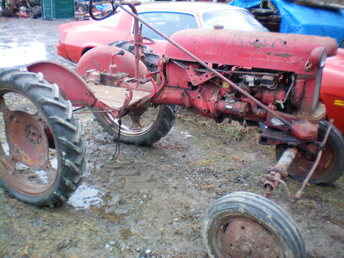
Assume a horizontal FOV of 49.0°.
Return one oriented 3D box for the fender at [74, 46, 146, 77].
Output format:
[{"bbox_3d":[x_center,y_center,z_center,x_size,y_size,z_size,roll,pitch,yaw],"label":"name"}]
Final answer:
[{"bbox_3d":[-0.544,-0.571,3.443,0.842,0.366,0.139,11,25,30],"label":"fender"}]

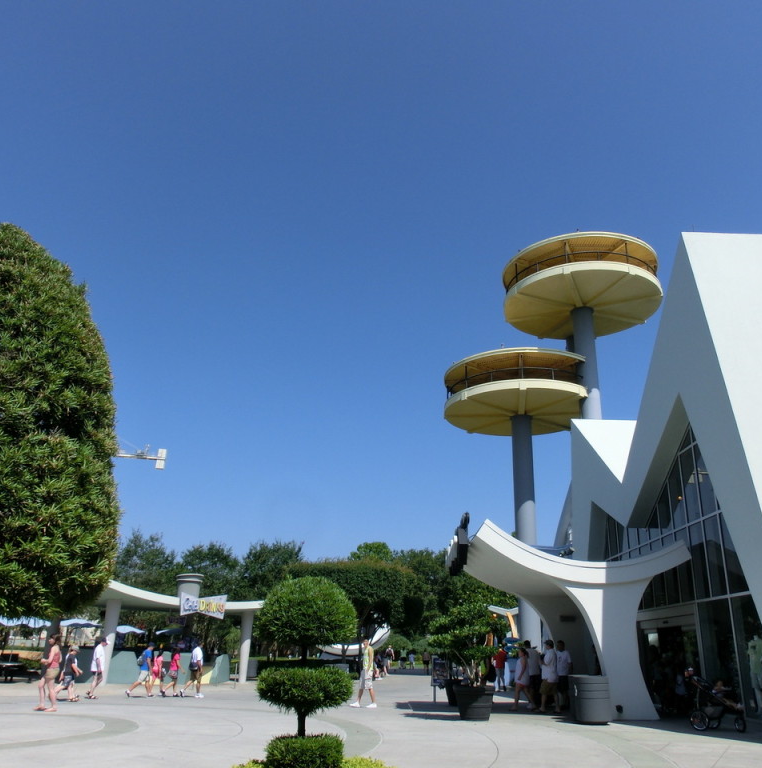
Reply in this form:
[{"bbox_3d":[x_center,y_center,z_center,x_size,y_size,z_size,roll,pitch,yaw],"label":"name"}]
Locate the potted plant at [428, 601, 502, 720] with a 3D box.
[{"bbox_3d":[2.135,6.884,17.521,1.750,2.500,1.700,1,-21,0],"label":"potted plant"}]

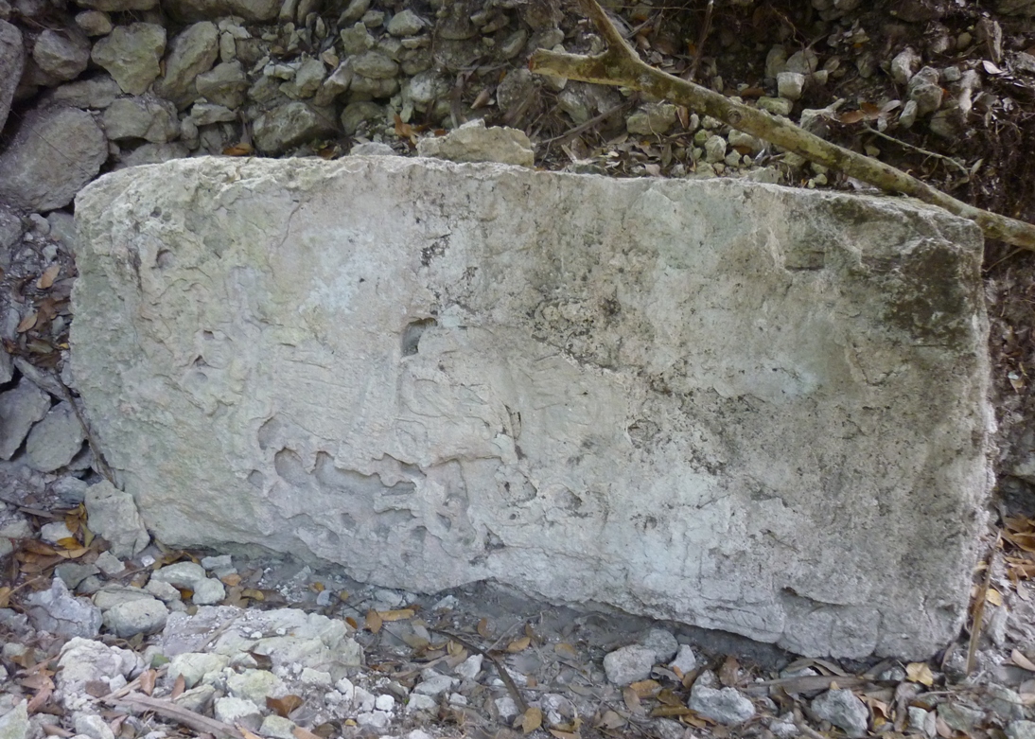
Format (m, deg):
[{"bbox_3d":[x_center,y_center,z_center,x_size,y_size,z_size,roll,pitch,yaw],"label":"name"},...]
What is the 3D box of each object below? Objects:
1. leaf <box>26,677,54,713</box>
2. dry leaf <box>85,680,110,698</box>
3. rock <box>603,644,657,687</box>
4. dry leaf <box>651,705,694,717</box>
[{"bbox_3d":[-0.919,0.634,1.900,0.030,0.014,0.063,24,43,10],"label":"leaf"},{"bbox_3d":[-0.807,0.616,1.900,0.052,0.012,0.029,16,43,2],"label":"dry leaf"},{"bbox_3d":[0.221,0.584,1.946,0.104,0.064,0.074,-2,26,-5],"label":"rock"},{"bbox_3d":[0.279,0.612,1.767,0.082,0.018,0.027,0,30,-3],"label":"dry leaf"}]

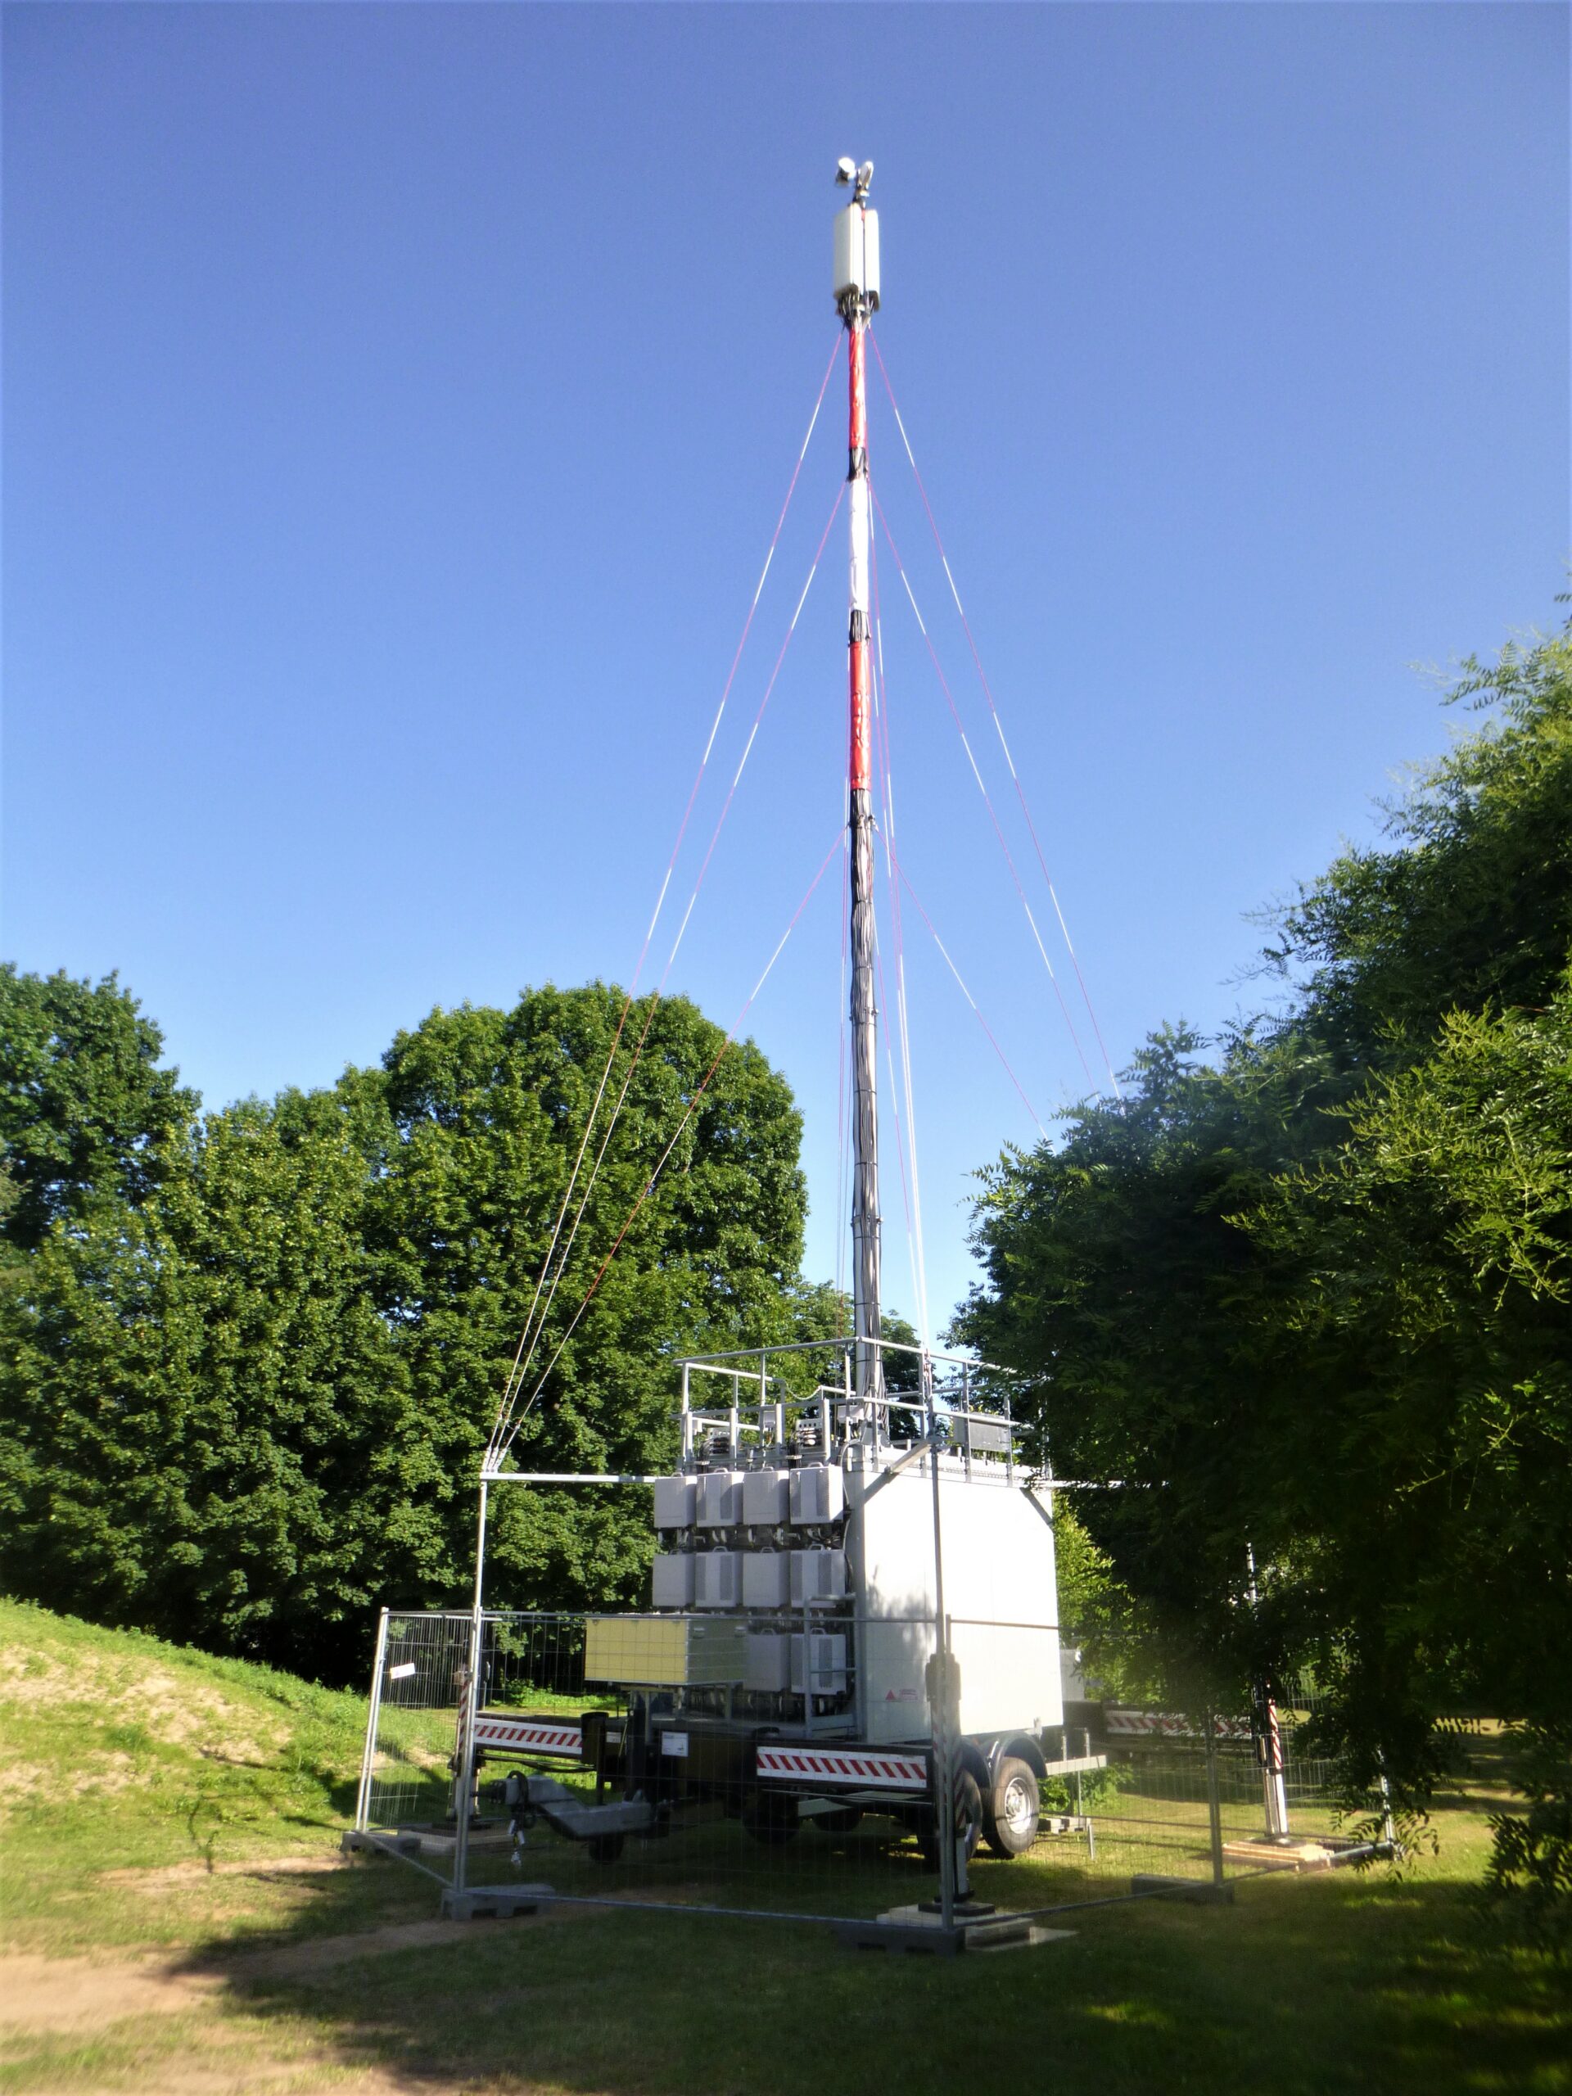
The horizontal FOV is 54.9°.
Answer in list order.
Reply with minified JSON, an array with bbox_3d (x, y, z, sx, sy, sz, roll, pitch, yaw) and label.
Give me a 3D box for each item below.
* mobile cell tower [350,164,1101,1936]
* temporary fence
[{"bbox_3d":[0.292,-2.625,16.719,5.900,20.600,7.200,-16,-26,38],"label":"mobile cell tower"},{"bbox_3d":[0.496,6.302,13.975,7.200,2.150,8.700,-16,-26,38],"label":"temporary fence"}]

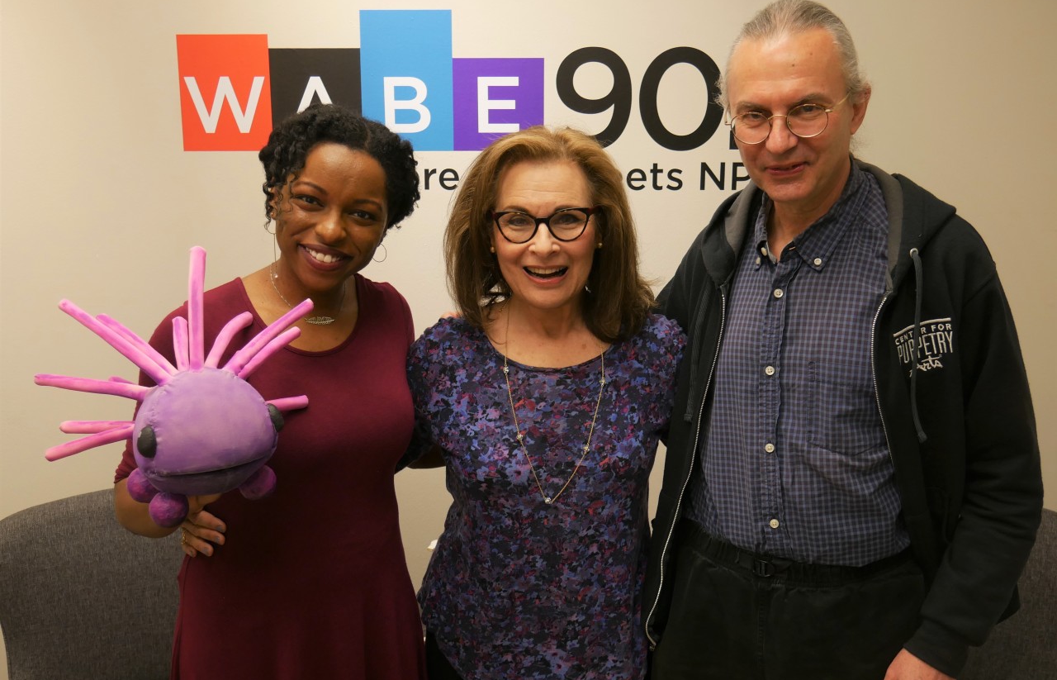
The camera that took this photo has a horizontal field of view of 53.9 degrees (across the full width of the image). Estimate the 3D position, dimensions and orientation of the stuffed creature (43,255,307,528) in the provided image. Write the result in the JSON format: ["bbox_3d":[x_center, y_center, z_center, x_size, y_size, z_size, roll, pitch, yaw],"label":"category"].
[{"bbox_3d":[-0.372,0.047,1.100,0.280,0.275,0.190,-10,15,-26],"label":"stuffed creature"}]

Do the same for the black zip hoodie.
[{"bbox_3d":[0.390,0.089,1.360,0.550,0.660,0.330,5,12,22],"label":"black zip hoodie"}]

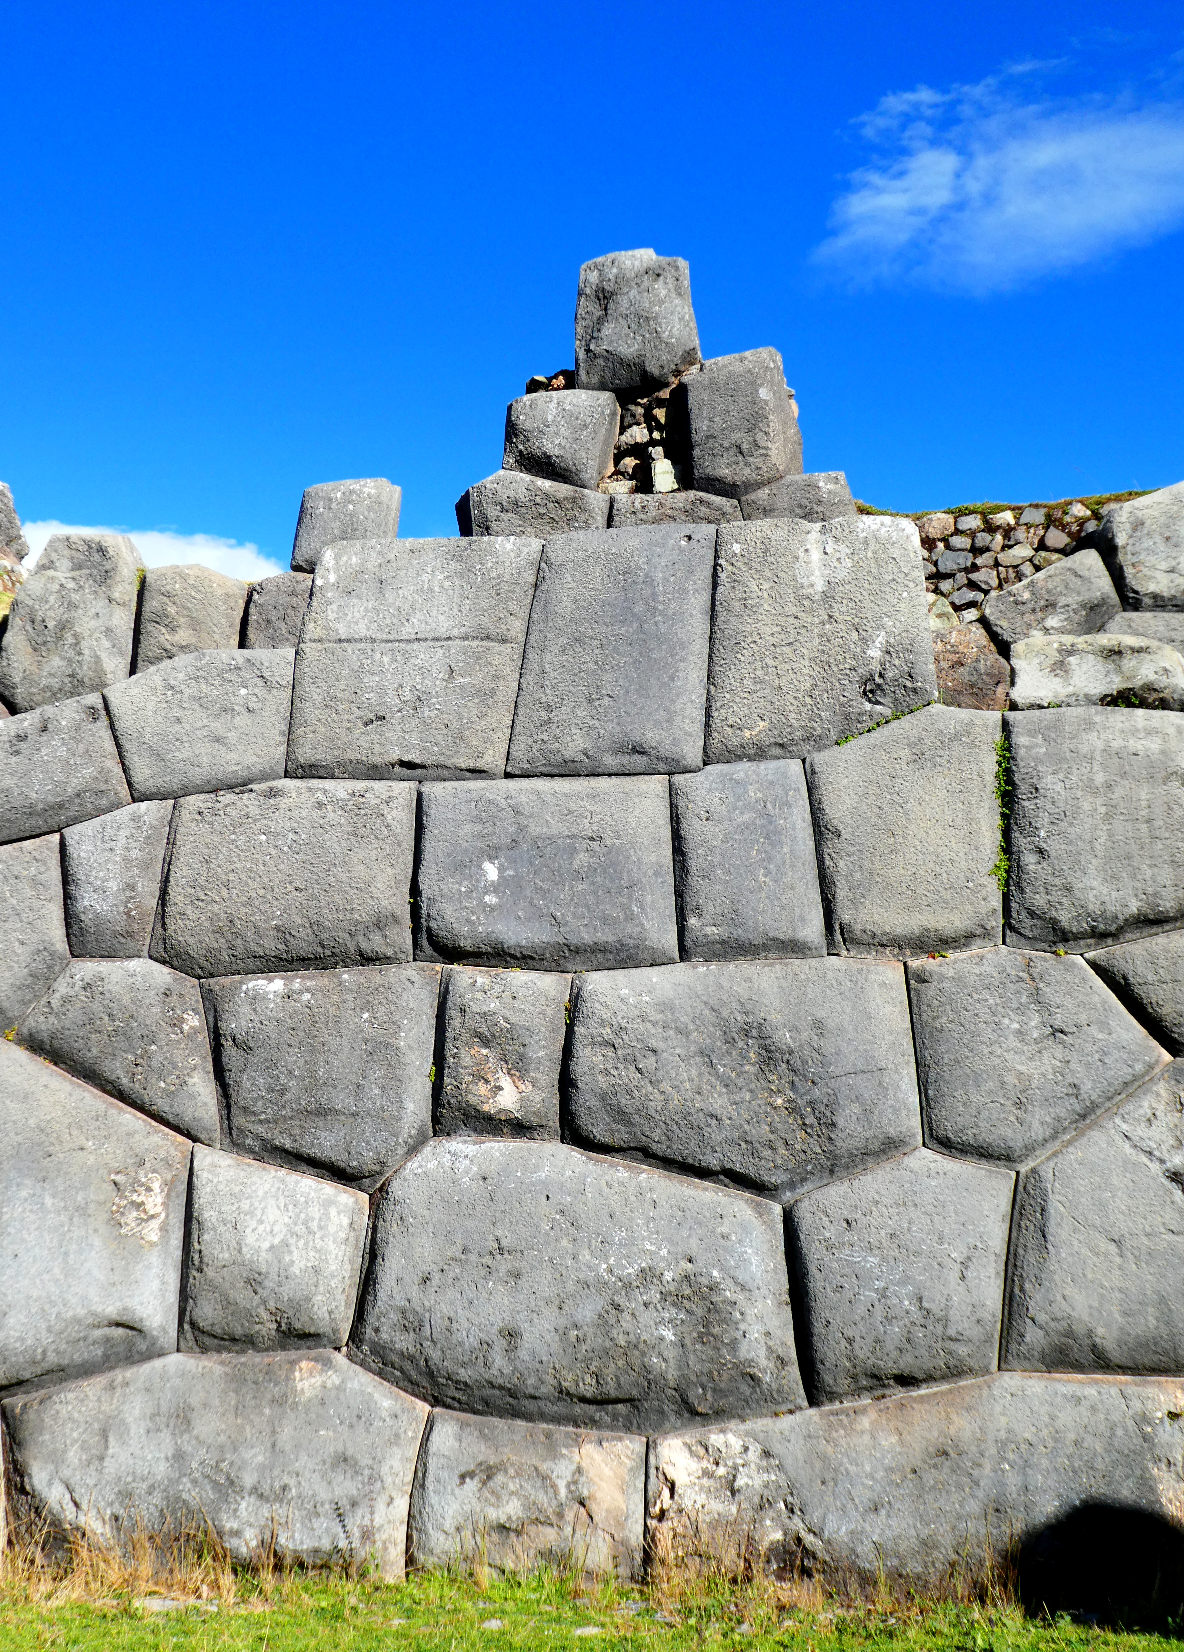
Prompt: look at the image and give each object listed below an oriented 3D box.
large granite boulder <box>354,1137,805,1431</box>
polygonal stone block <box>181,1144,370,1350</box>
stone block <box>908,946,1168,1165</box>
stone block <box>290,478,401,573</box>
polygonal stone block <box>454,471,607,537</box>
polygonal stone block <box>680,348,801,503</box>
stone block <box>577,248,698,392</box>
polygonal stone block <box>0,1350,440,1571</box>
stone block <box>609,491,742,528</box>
[{"bbox_3d":[-0.025,2.290,13.015,2.178,1.386,1.100,-1,-9,5],"label":"large granite boulder"},{"bbox_3d":[-1.529,2.136,13.036,0.910,0.988,0.700,-1,-9,5],"label":"polygonal stone block"},{"bbox_3d":[2.118,1.132,12.484,1.211,1.031,0.800,0,-9,3],"label":"stone block"},{"bbox_3d":[-1.335,-1.626,14.491,0.618,0.521,0.500,-1,-9,5],"label":"stone block"},{"bbox_3d":[-0.290,-1.579,13.290,0.772,0.375,0.600,0,-9,3],"label":"polygonal stone block"},{"bbox_3d":[0.777,-2.008,13.409,0.611,0.820,0.620,0,-9,3],"label":"polygonal stone block"},{"bbox_3d":[0.265,-2.781,14.501,0.684,0.720,0.620,-1,-9,5],"label":"stone block"},{"bbox_3d":[-1.712,2.990,12.245,1.966,1.007,0.900,0,-9,3],"label":"polygonal stone block"},{"bbox_3d":[0.438,-1.555,13.224,0.677,0.215,0.500,0,-9,3],"label":"stone block"}]

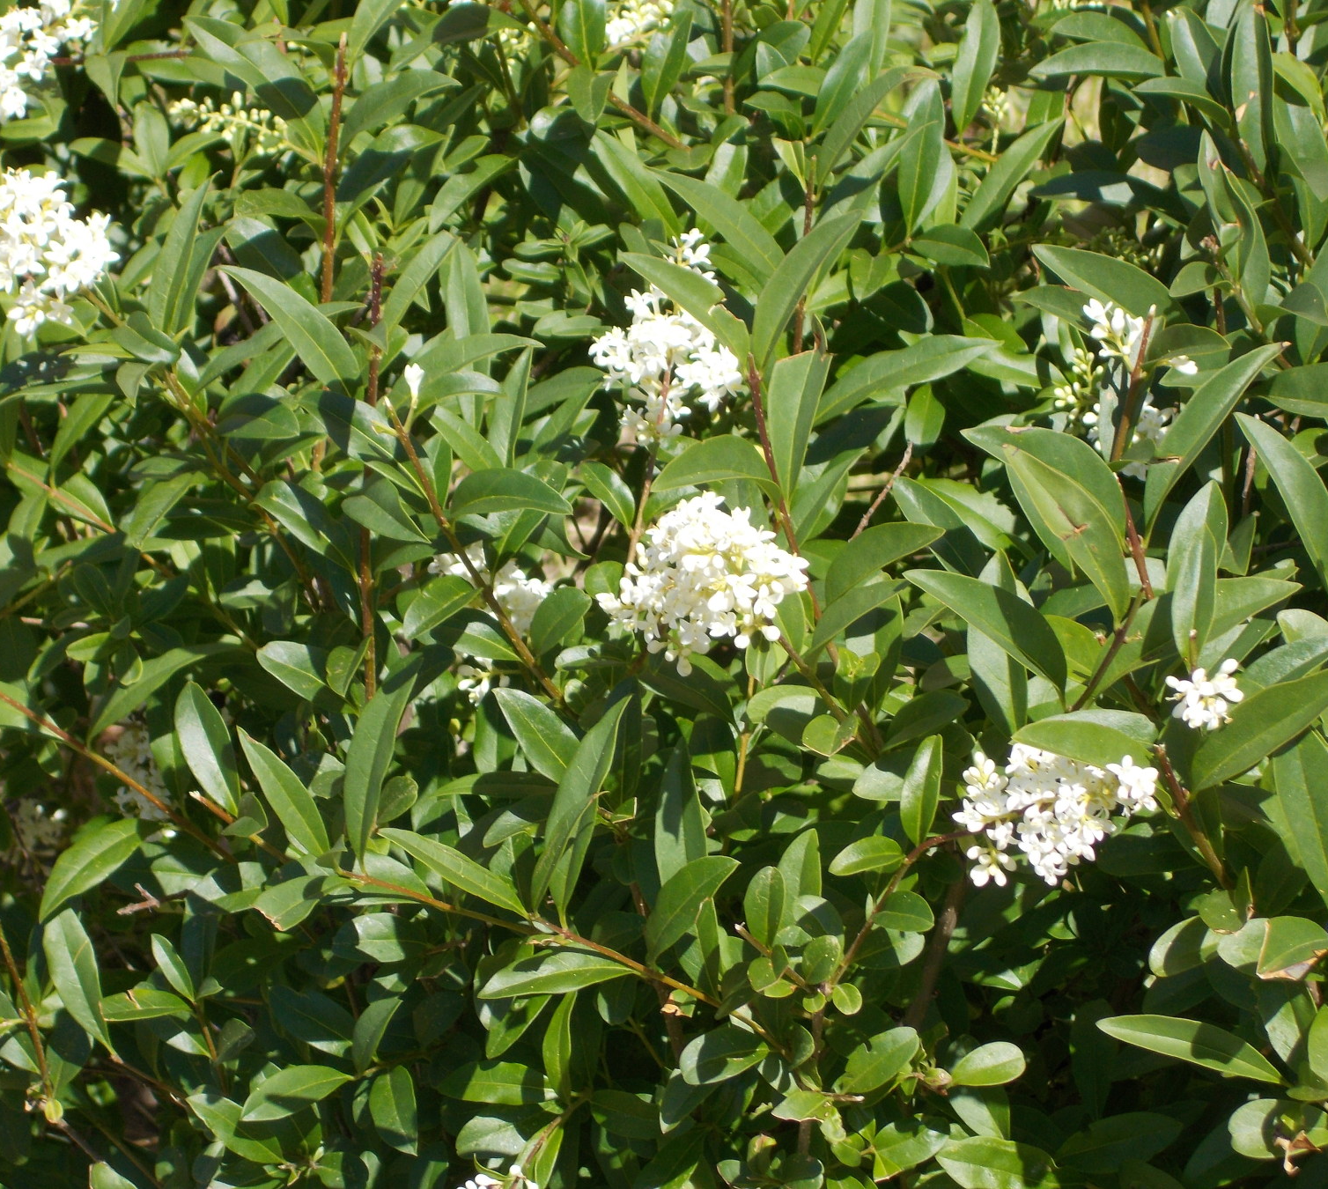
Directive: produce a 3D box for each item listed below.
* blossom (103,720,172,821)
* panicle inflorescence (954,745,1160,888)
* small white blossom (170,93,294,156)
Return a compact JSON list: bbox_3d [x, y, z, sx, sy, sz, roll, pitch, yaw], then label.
[{"bbox_3d":[-0.155,0.052,1.750,0.021,0.030,0.021,0,16,0],"label":"blossom"},{"bbox_3d":[0.100,0.057,1.520,0.053,0.038,0.038,-18,0,9],"label":"panicle inflorescence"},{"bbox_3d":[-0.130,-0.140,1.780,0.036,0.019,0.022,0,16,0],"label":"small white blossom"}]

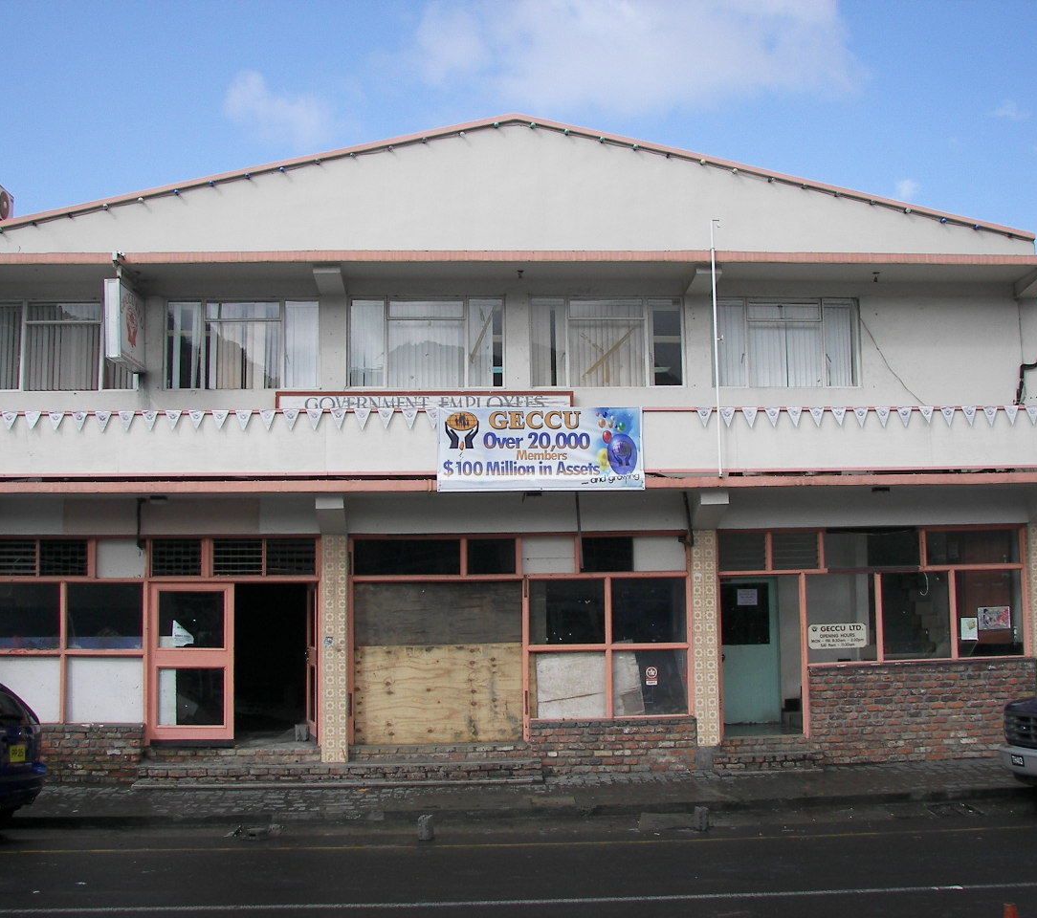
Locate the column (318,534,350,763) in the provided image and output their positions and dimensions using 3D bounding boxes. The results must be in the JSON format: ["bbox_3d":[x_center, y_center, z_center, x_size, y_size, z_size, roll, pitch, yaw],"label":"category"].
[{"bbox_3d":[-2.228,2.303,15.557,0.324,2.732,0.310,0,-6,-3],"label":"column"}]

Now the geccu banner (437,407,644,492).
[{"bbox_3d":[0.263,-0.107,14.662,2.382,0.969,0.030,0,-6,-3],"label":"geccu banner"}]

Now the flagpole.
[{"bbox_3d":[2.308,-1.307,14.862,0.050,3.044,0.050,0,-6,-3],"label":"flagpole"}]

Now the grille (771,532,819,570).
[{"bbox_3d":[3.514,1.178,16.198,0.618,0.479,0.060,0,-6,-4],"label":"grille"}]

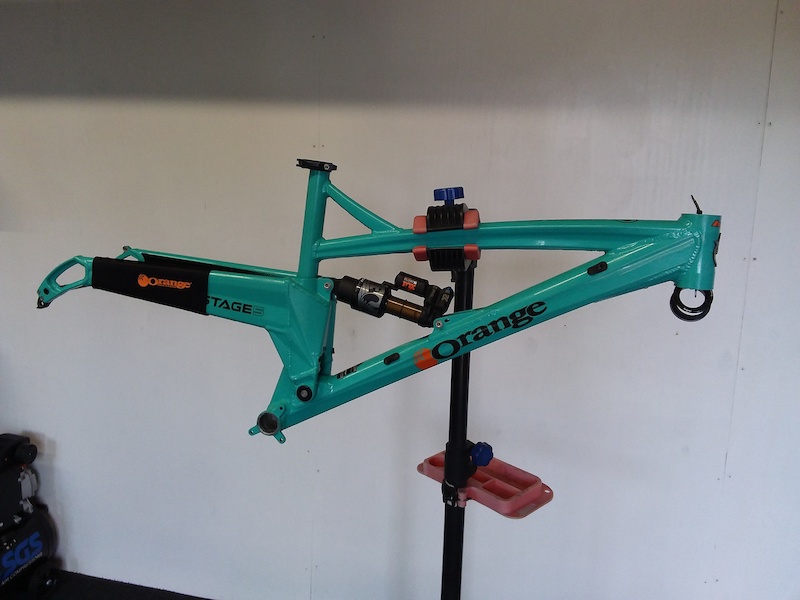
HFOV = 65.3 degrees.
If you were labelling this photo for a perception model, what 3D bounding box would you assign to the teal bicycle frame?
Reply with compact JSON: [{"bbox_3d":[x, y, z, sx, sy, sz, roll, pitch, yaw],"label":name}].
[{"bbox_3d":[-0.065,0.011,1.067,1.117,0.487,0.168,3,8,10],"label":"teal bicycle frame"}]

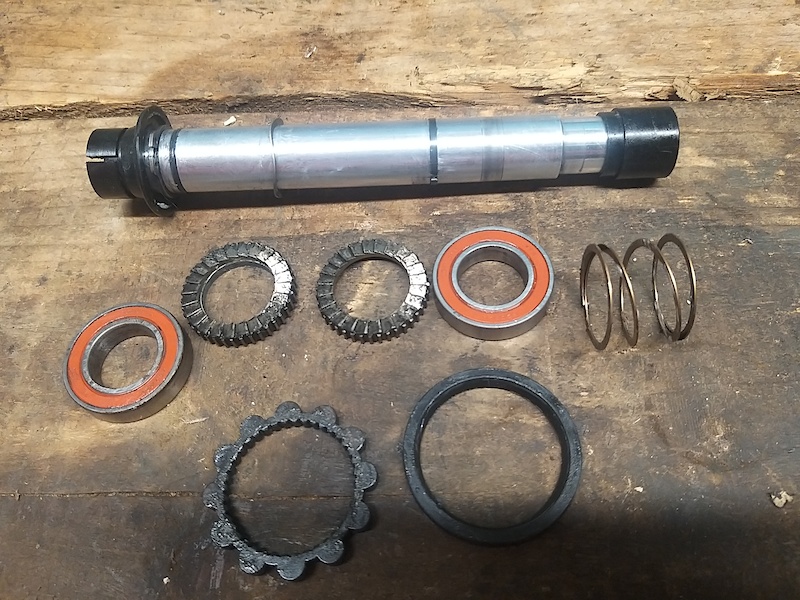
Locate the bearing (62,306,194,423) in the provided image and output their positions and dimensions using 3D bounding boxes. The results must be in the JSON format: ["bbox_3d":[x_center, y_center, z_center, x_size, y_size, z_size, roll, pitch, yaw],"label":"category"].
[{"bbox_3d":[-0.069,0.015,0.159,0.030,0.007,0.030,-10,60,0],"label":"bearing"}]

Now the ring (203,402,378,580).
[{"bbox_3d":[-0.025,0.042,0.141,0.039,0.004,0.039,-3,60,5],"label":"ring"}]

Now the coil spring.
[{"bbox_3d":[0.054,-0.002,0.145,0.018,0.025,0.025,-6,60,3],"label":"coil spring"}]

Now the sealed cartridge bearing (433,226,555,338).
[{"bbox_3d":[0.024,-0.005,0.160,0.030,0.007,0.030,-3,60,5],"label":"sealed cartridge bearing"}]

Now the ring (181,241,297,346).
[{"bbox_3d":[-0.043,-0.002,0.167,0.030,0.005,0.030,-3,60,5],"label":"ring"}]

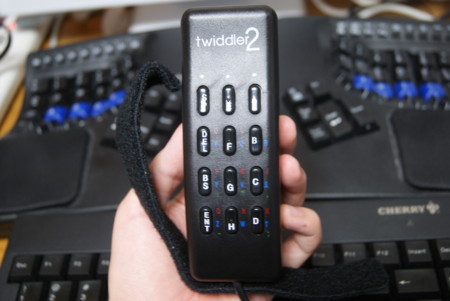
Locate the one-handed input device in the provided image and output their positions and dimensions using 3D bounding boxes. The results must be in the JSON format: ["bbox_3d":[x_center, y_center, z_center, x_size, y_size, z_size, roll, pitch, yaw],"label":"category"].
[{"bbox_3d":[0.004,-0.003,0.242,0.040,0.118,0.033,-1,7,0],"label":"one-handed input device"}]

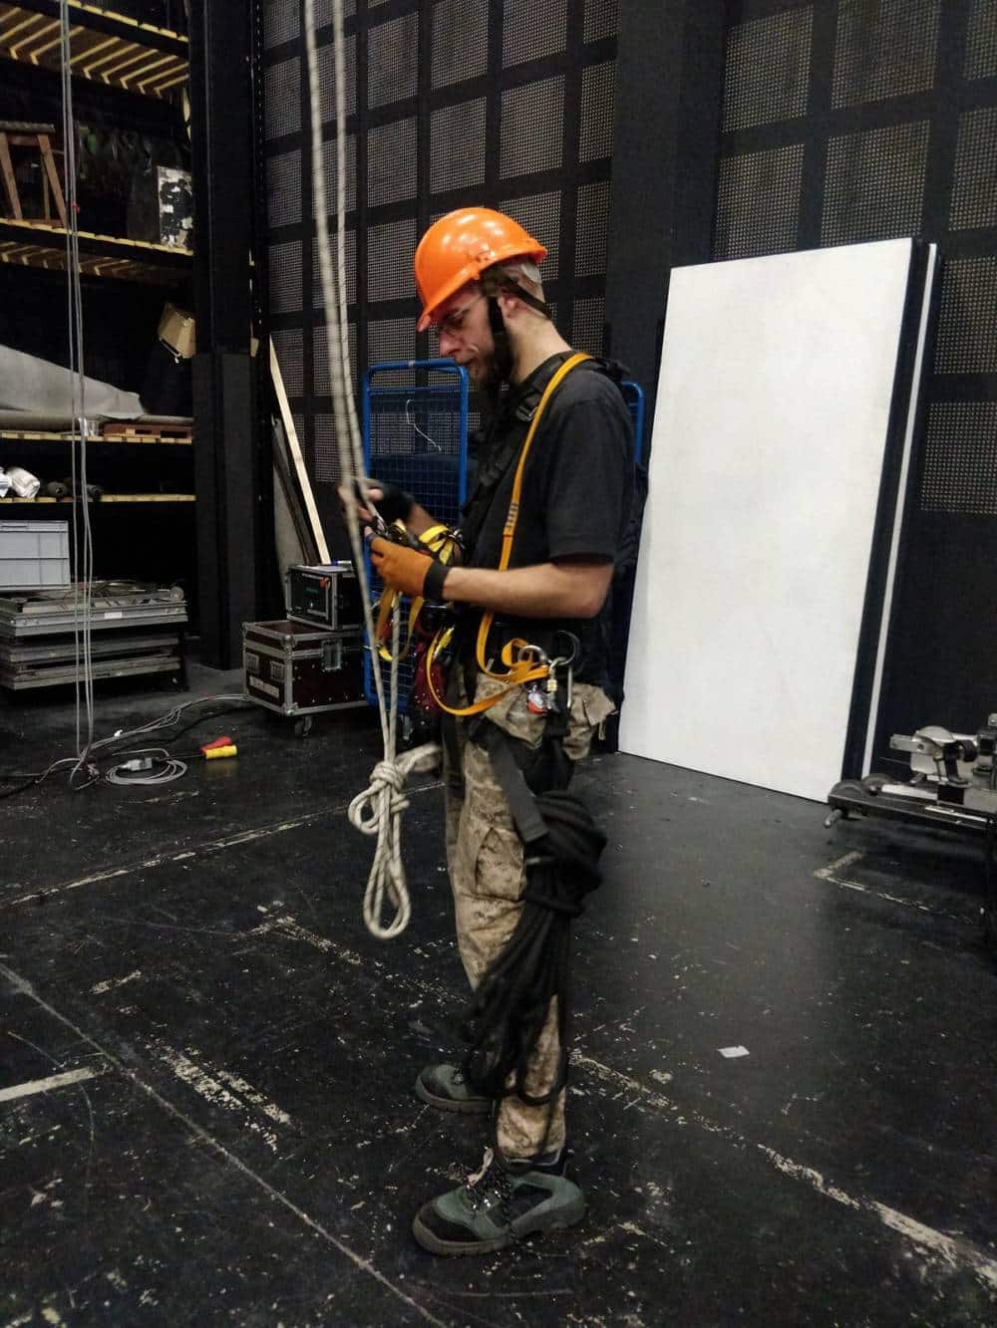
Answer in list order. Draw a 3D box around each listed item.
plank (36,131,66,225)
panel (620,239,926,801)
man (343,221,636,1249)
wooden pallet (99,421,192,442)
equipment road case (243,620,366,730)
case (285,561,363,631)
[{"bbox_3d":[-2.689,-2.909,5.553,0.075,0.484,0.040,-20,22,-36],"label":"plank"},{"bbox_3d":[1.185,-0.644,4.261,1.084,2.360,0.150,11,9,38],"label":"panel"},{"bbox_3d":[-0.038,0.127,1.690,0.480,1.790,0.540,2,12,0],"label":"man"},{"bbox_3d":[-3.045,-1.925,7.527,0.800,0.140,1.100,-8,14,-41],"label":"wooden pallet"},{"bbox_3d":[-0.963,0.041,5.110,0.700,0.534,0.500,-9,15,-40],"label":"equipment road case"},{"bbox_3d":[-0.865,-0.388,5.114,0.420,0.310,0.520,-9,15,-40],"label":"case"}]

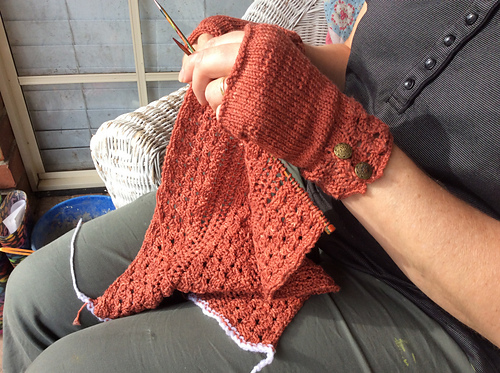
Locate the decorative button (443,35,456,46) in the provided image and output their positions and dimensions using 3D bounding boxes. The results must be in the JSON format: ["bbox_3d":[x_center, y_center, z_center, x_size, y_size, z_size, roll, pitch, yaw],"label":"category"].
[{"bbox_3d":[0.222,-0.162,0.513,0.005,0.013,0.013,30,19,-44],"label":"decorative button"}]

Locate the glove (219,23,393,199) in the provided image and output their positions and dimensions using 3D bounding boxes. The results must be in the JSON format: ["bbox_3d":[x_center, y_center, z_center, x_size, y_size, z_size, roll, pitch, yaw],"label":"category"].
[{"bbox_3d":[0.053,-0.072,0.460,0.180,0.070,0.098,35,87,6],"label":"glove"}]

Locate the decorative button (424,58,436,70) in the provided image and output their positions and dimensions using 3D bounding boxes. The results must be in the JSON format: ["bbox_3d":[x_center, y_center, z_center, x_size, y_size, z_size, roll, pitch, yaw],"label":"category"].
[{"bbox_3d":[0.204,-0.138,0.521,0.005,0.013,0.013,30,19,-44],"label":"decorative button"}]

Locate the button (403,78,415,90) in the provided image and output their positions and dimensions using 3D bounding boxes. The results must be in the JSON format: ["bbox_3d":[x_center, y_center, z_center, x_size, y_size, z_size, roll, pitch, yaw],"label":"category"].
[{"bbox_3d":[0.182,-0.117,0.530,0.005,0.013,0.013,30,19,-44],"label":"button"}]

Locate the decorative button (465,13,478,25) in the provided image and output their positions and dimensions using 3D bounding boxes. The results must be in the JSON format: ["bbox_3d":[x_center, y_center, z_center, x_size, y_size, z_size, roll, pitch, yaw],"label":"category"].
[{"bbox_3d":[0.243,-0.183,0.505,0.005,0.013,0.013,30,19,-44],"label":"decorative button"}]

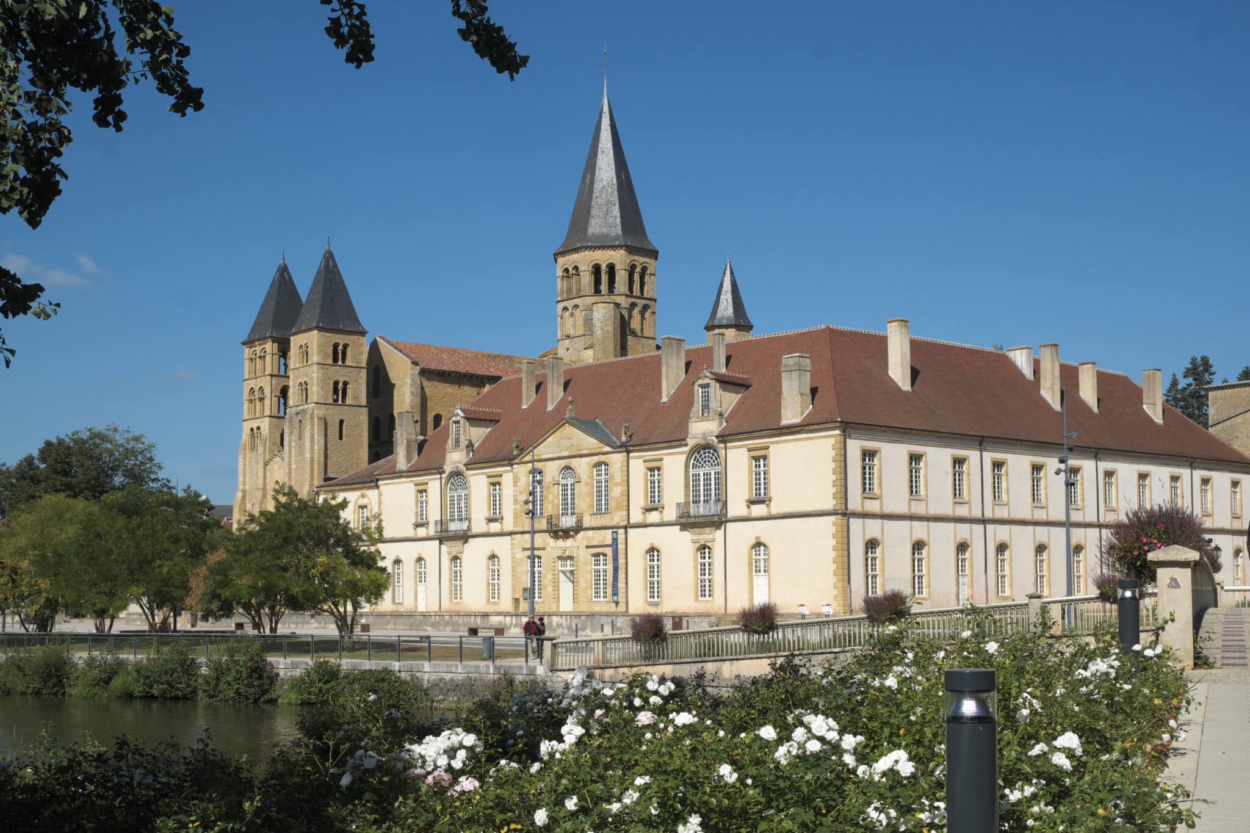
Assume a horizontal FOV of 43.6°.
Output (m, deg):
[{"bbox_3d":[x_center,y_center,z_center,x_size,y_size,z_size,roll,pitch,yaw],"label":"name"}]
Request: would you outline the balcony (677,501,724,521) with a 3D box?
[{"bbox_3d":[4.712,5.791,96.356,0.500,1.000,3.950,5,-9,-40],"label":"balcony"}]

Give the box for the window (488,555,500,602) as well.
[{"bbox_3d":[-9.252,11.560,111.523,0.300,3.330,1.400,5,-9,-41],"label":"window"}]

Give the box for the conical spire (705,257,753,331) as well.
[{"bbox_3d":[10.228,-12.259,154.372,4.750,7.400,4.750,5,-9,-40],"label":"conical spire"}]

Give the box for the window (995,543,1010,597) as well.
[{"bbox_3d":[23.416,9.541,97.059,1.400,3.250,0.300,5,-9,-41],"label":"window"}]

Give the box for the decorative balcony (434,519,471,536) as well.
[{"bbox_3d":[-12.630,8.157,115.201,0.550,1.200,4.200,5,-9,-41],"label":"decorative balcony"}]

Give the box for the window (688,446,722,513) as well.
[{"bbox_3d":[4.980,3.982,96.860,0.350,4.335,3.053,5,-9,-40],"label":"window"}]

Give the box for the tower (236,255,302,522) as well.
[{"bbox_3d":[-31.109,1.863,140.486,5.700,33.370,5.700,5,-9,-41],"label":"tower"}]

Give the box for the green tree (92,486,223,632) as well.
[{"bbox_3d":[-23.611,7.532,78.542,6.500,8.002,6.500,0,-7,0],"label":"green tree"}]

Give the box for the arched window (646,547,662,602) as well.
[{"bbox_3d":[1.843,10.123,99.927,0.300,3.481,1.517,5,-9,-40],"label":"arched window"}]

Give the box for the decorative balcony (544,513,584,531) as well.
[{"bbox_3d":[-4.047,7.086,105.597,0.550,1.100,3.500,5,-9,-41],"label":"decorative balcony"}]

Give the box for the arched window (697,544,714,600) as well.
[{"bbox_3d":[4.988,9.541,95.690,0.300,3.390,1.400,5,-9,-41],"label":"arched window"}]

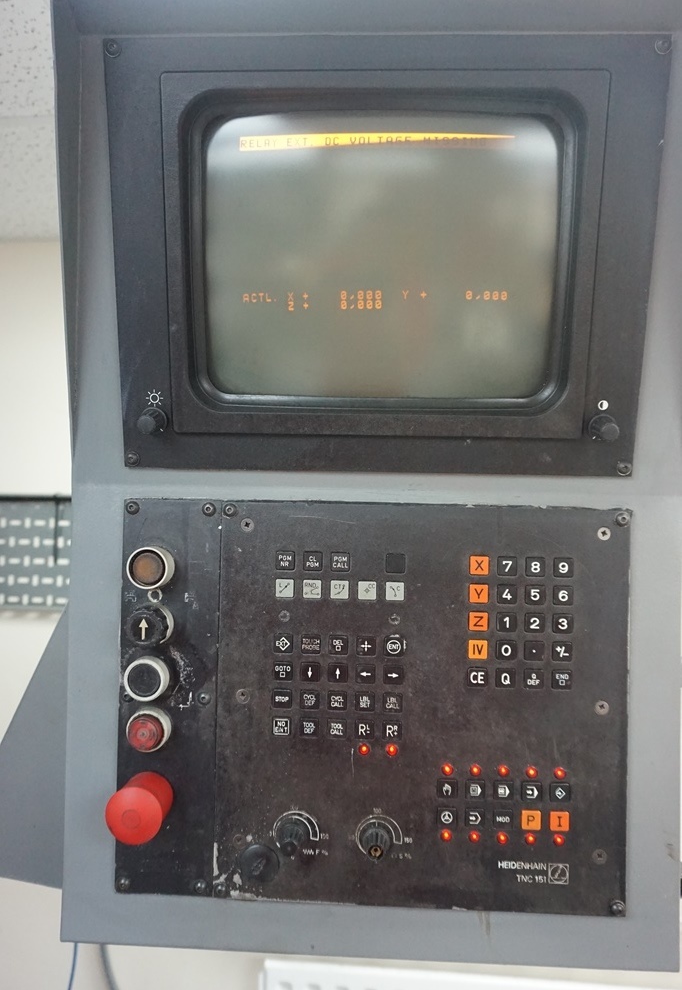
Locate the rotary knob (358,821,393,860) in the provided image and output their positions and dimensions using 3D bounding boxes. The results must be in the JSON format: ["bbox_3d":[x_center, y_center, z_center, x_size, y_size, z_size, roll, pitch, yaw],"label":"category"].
[{"bbox_3d":[0.025,0.239,0.527,0.021,0.021,0.022,1,-1,2],"label":"rotary knob"}]

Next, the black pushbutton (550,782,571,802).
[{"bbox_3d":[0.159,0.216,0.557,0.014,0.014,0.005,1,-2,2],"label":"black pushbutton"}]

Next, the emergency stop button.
[{"bbox_3d":[-0.142,0.221,0.543,0.040,0.040,0.043,1,-2,2],"label":"emergency stop button"}]

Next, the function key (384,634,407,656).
[{"bbox_3d":[0.037,0.107,0.539,0.013,0.013,0.005,1,-1,2],"label":"function key"}]

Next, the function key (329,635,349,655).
[{"bbox_3d":[-0.001,0.104,0.531,0.013,0.013,0.004,1,-2,2],"label":"function key"}]

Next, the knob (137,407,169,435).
[{"bbox_3d":[-0.131,-0.050,0.528,0.019,0.019,0.019,1,12,3],"label":"knob"}]

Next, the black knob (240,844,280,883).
[{"bbox_3d":[-0.057,0.258,0.537,0.026,0.026,0.010,1,-1,2],"label":"black knob"}]

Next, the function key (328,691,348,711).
[{"bbox_3d":[-0.002,0.142,0.530,0.013,0.013,0.004,1,-2,2],"label":"function key"}]

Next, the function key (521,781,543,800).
[{"bbox_3d":[0.132,0.206,0.533,0.013,0.013,0.005,1,-1,2],"label":"function key"}]

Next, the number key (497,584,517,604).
[{"bbox_3d":[0.116,0.070,0.537,0.013,0.013,0.005,1,-1,2],"label":"number key"}]

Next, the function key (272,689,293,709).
[{"bbox_3d":[-0.040,0.141,0.531,0.013,0.013,0.004,1,-2,2],"label":"function key"}]

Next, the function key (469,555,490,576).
[{"bbox_3d":[0.096,0.049,0.529,0.013,0.013,0.004,1,-2,2],"label":"function key"}]

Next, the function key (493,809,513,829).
[{"bbox_3d":[0.111,0.221,0.524,0.013,0.013,0.004,1,-2,2],"label":"function key"}]

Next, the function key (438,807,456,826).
[{"bbox_3d":[0.074,0.224,0.535,0.013,0.013,0.005,1,-1,2],"label":"function key"}]

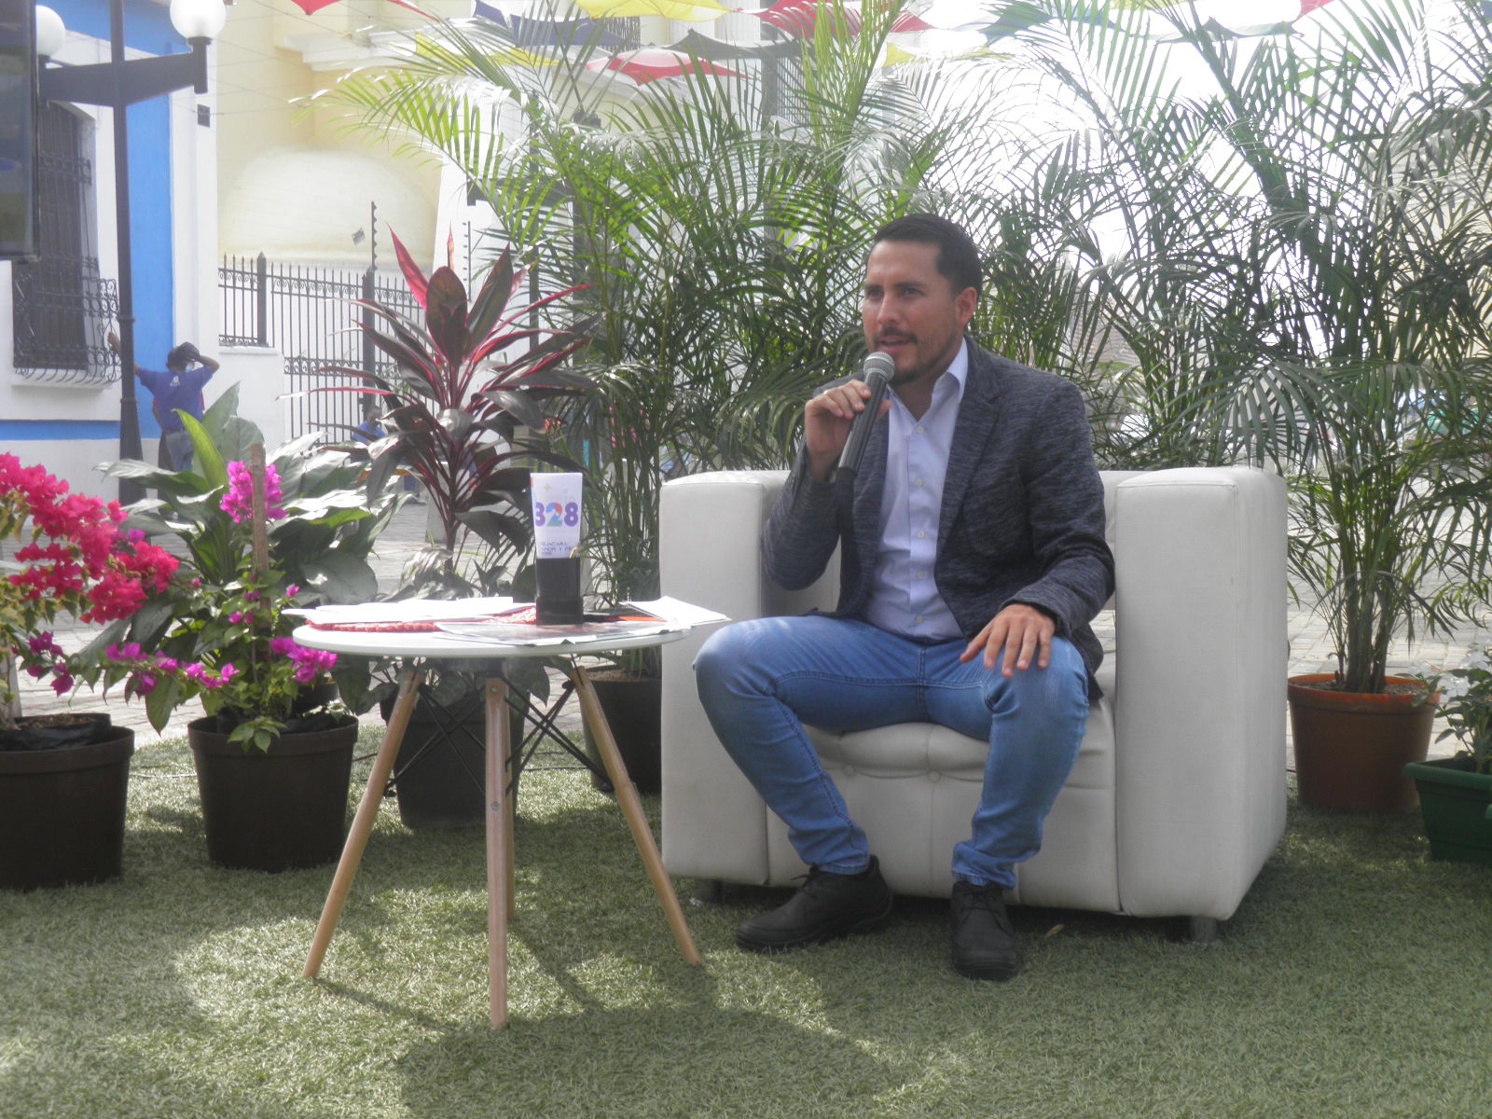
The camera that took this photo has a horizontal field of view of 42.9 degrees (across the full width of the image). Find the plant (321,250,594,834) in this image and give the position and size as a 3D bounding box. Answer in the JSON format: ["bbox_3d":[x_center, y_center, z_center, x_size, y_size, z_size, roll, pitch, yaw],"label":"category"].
[{"bbox_3d":[-0.622,-0.075,4.053,0.580,1.240,0.550,-1,4,-9],"label":"plant"}]

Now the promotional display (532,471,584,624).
[{"bbox_3d":[-0.281,-0.020,2.844,0.077,0.232,0.055,-1,4,-7],"label":"promotional display"}]

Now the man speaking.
[{"bbox_3d":[0.304,0.012,3.157,0.650,1.165,0.700,1,4,16],"label":"man speaking"}]

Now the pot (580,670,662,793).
[{"bbox_3d":[-0.213,0.391,4.363,0.330,0.265,0.330,-1,4,-3],"label":"pot"}]

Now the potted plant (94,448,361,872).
[{"bbox_3d":[-1.006,0.176,3.678,0.520,0.790,0.470,-1,4,-14],"label":"potted plant"}]

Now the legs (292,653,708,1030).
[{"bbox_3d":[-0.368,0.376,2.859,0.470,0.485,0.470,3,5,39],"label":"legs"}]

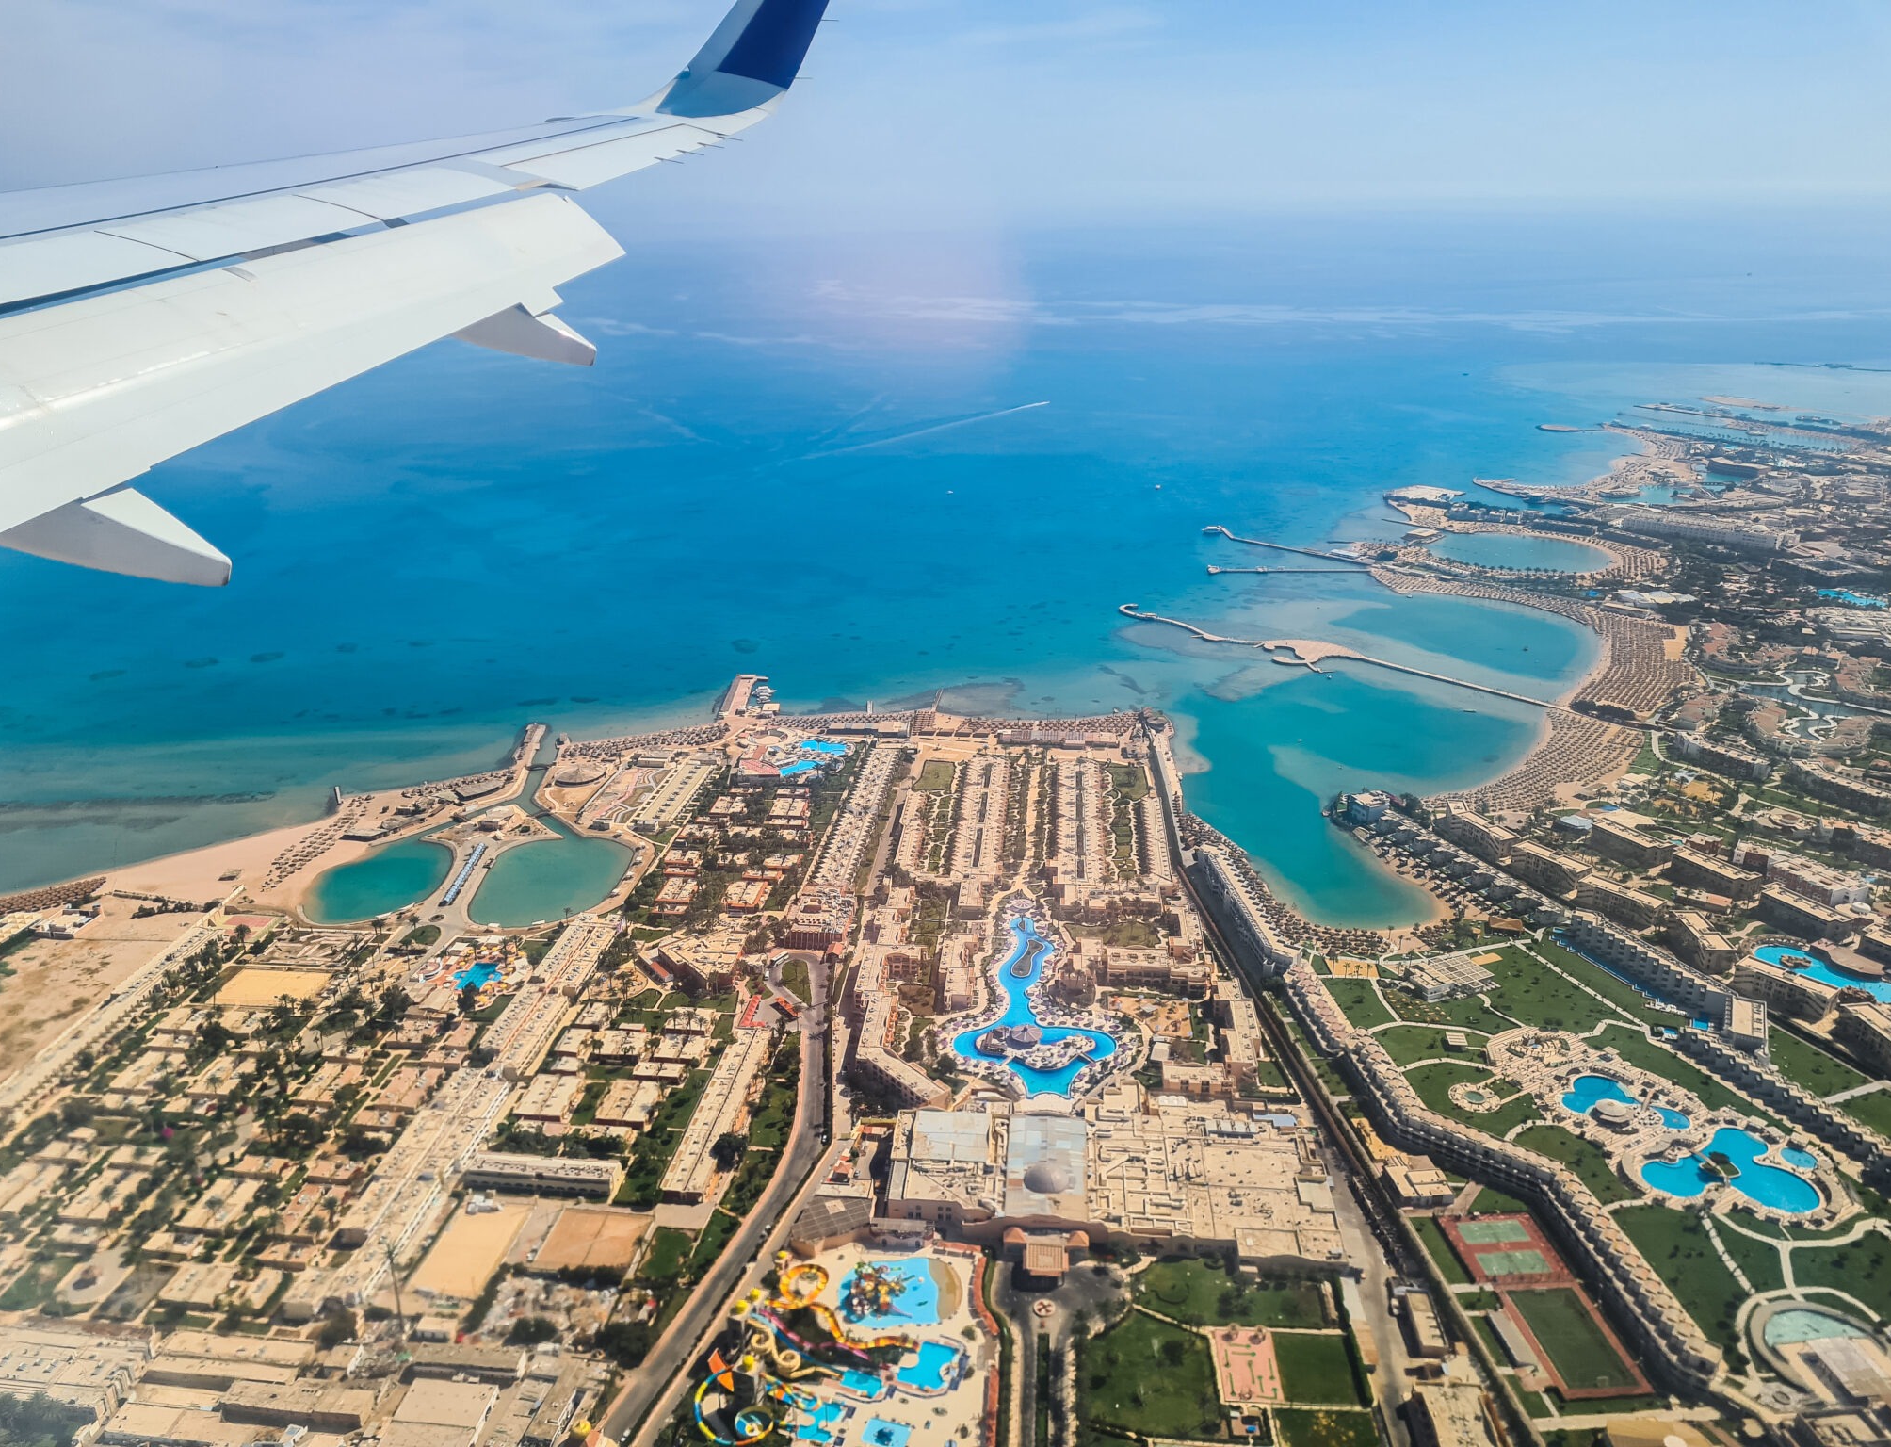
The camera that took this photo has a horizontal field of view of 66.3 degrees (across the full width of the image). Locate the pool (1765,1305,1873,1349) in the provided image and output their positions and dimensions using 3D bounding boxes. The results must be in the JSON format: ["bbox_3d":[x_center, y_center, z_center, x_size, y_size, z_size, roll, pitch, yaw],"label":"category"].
[{"bbox_3d":[292.793,205.636,491.568,36.080,1.500,16.540,-4,21,-9],"label":"pool"}]

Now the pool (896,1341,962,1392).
[{"bbox_3d":[-5.244,212.589,478.646,16.910,1.500,19.350,7,22,18],"label":"pool"}]

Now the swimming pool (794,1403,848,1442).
[{"bbox_3d":[-39.639,220.661,457.877,11.600,1.500,16.800,5,21,14],"label":"swimming pool"}]

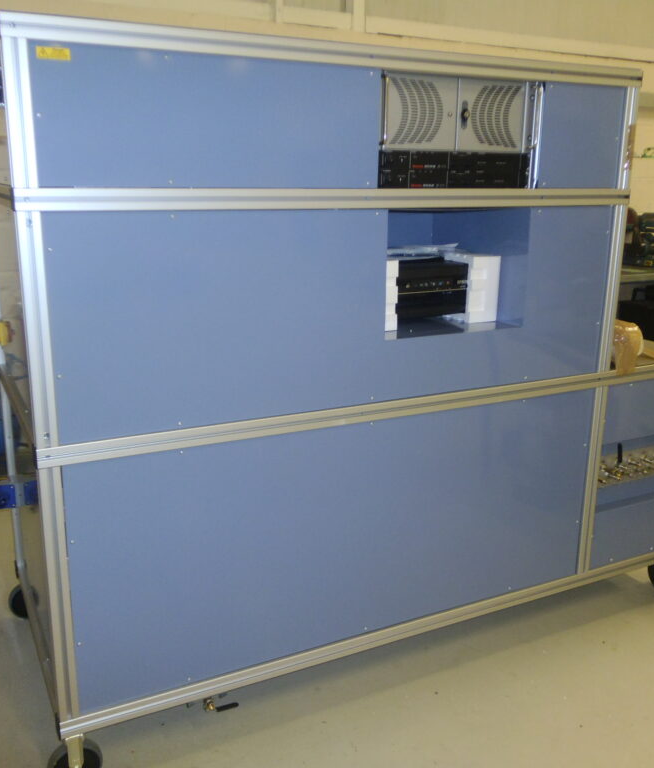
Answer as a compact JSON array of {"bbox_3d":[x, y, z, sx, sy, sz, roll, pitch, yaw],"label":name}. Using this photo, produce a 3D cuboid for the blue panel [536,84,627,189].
[{"bbox_3d":[0.696,-0.675,2.107,0.305,0.269,0.015,-7,17,-27],"label":"blue panel"}]

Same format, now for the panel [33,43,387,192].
[{"bbox_3d":[-0.221,-0.558,1.647,0.773,0.270,0.015,-7,17,-27],"label":"panel"}]

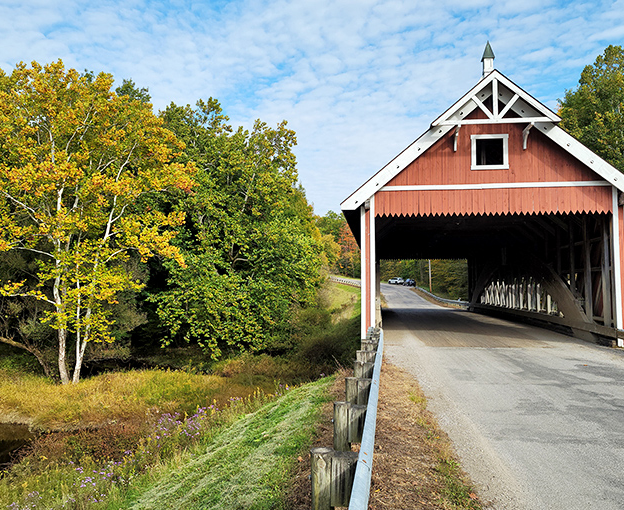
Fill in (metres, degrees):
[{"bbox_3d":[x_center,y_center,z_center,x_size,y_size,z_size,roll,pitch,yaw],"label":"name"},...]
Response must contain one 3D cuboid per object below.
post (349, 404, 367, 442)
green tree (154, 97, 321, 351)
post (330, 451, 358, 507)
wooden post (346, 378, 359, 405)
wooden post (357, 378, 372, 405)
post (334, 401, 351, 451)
[{"bbox_3d":[0.598,2.173,6.320,0.236,0.434,0.183,0,-4,9],"label":"post"},{"bbox_3d":[-4.831,-1.688,32.500,11.200,17.000,11.000,0,-4,9],"label":"green tree"},{"bbox_3d":[0.311,2.040,4.484,0.236,0.434,0.183,0,-4,9],"label":"post"},{"bbox_3d":[0.673,2.397,8.152,0.193,0.676,0.198,0,-4,9],"label":"wooden post"},{"bbox_3d":[0.880,2.304,8.127,0.236,0.434,0.183,0,-4,9],"label":"wooden post"},{"bbox_3d":[0.388,2.269,6.346,0.198,0.671,0.198,0,-4,9],"label":"post"}]

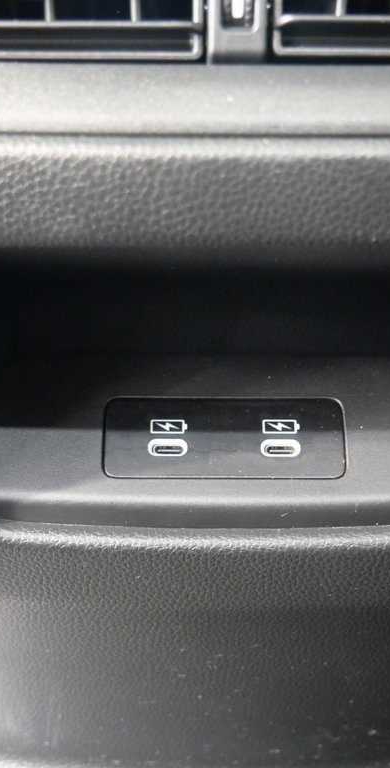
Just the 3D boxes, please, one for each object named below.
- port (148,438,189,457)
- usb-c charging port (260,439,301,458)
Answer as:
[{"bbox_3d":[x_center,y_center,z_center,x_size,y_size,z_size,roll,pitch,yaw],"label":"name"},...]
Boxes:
[{"bbox_3d":[-0.008,0.019,0.348,0.012,0.004,0.006,0,61,0],"label":"port"},{"bbox_3d":[0.025,0.020,0.348,0.012,0.004,0.006,0,61,0],"label":"usb-c charging port"}]

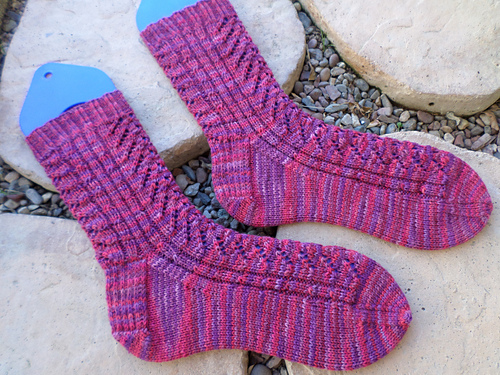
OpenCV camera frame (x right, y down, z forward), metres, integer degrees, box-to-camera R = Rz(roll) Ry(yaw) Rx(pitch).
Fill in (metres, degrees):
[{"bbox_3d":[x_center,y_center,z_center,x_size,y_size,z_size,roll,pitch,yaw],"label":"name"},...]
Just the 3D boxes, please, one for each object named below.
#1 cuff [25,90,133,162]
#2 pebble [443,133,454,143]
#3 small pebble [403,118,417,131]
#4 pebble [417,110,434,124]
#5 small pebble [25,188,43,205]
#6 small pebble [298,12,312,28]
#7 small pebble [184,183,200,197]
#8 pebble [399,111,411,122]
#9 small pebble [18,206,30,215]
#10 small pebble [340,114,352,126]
[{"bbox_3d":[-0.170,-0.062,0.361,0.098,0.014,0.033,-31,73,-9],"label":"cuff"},{"bbox_3d":[0.214,-0.053,0.388,0.009,0.007,0.011,-13,71,-3],"label":"pebble"},{"bbox_3d":[0.175,-0.069,0.395,0.017,0.008,0.011,-38,74,-11],"label":"small pebble"},{"bbox_3d":[0.193,-0.077,0.397,0.018,0.009,0.012,31,74,12],"label":"pebble"},{"bbox_3d":[-0.227,0.010,0.380,0.009,0.007,0.021,-39,74,-11],"label":"small pebble"},{"bbox_3d":[0.068,-0.206,0.446,0.011,0.008,0.023,-27,72,-7],"label":"small pebble"},{"bbox_3d":[-0.060,0.002,0.377,0.018,0.008,0.010,-39,74,-11],"label":"small pebble"},{"bbox_3d":[0.171,-0.078,0.398,0.010,0.007,0.015,36,76,13],"label":"pebble"},{"bbox_3d":[-0.234,0.024,0.375,0.012,0.007,0.009,-7,71,0],"label":"small pebble"},{"bbox_3d":[0.107,-0.074,0.399,0.013,0.009,0.012,-44,75,-12],"label":"small pebble"}]

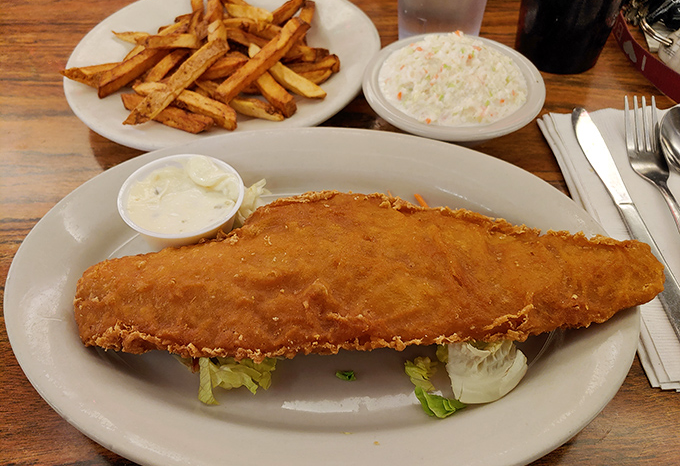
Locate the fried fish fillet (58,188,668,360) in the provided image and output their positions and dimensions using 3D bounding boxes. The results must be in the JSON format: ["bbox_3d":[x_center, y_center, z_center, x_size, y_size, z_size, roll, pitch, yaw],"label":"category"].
[{"bbox_3d":[0.015,0.018,0.256,0.300,0.036,0.093,-2,51,-1],"label":"fried fish fillet"}]

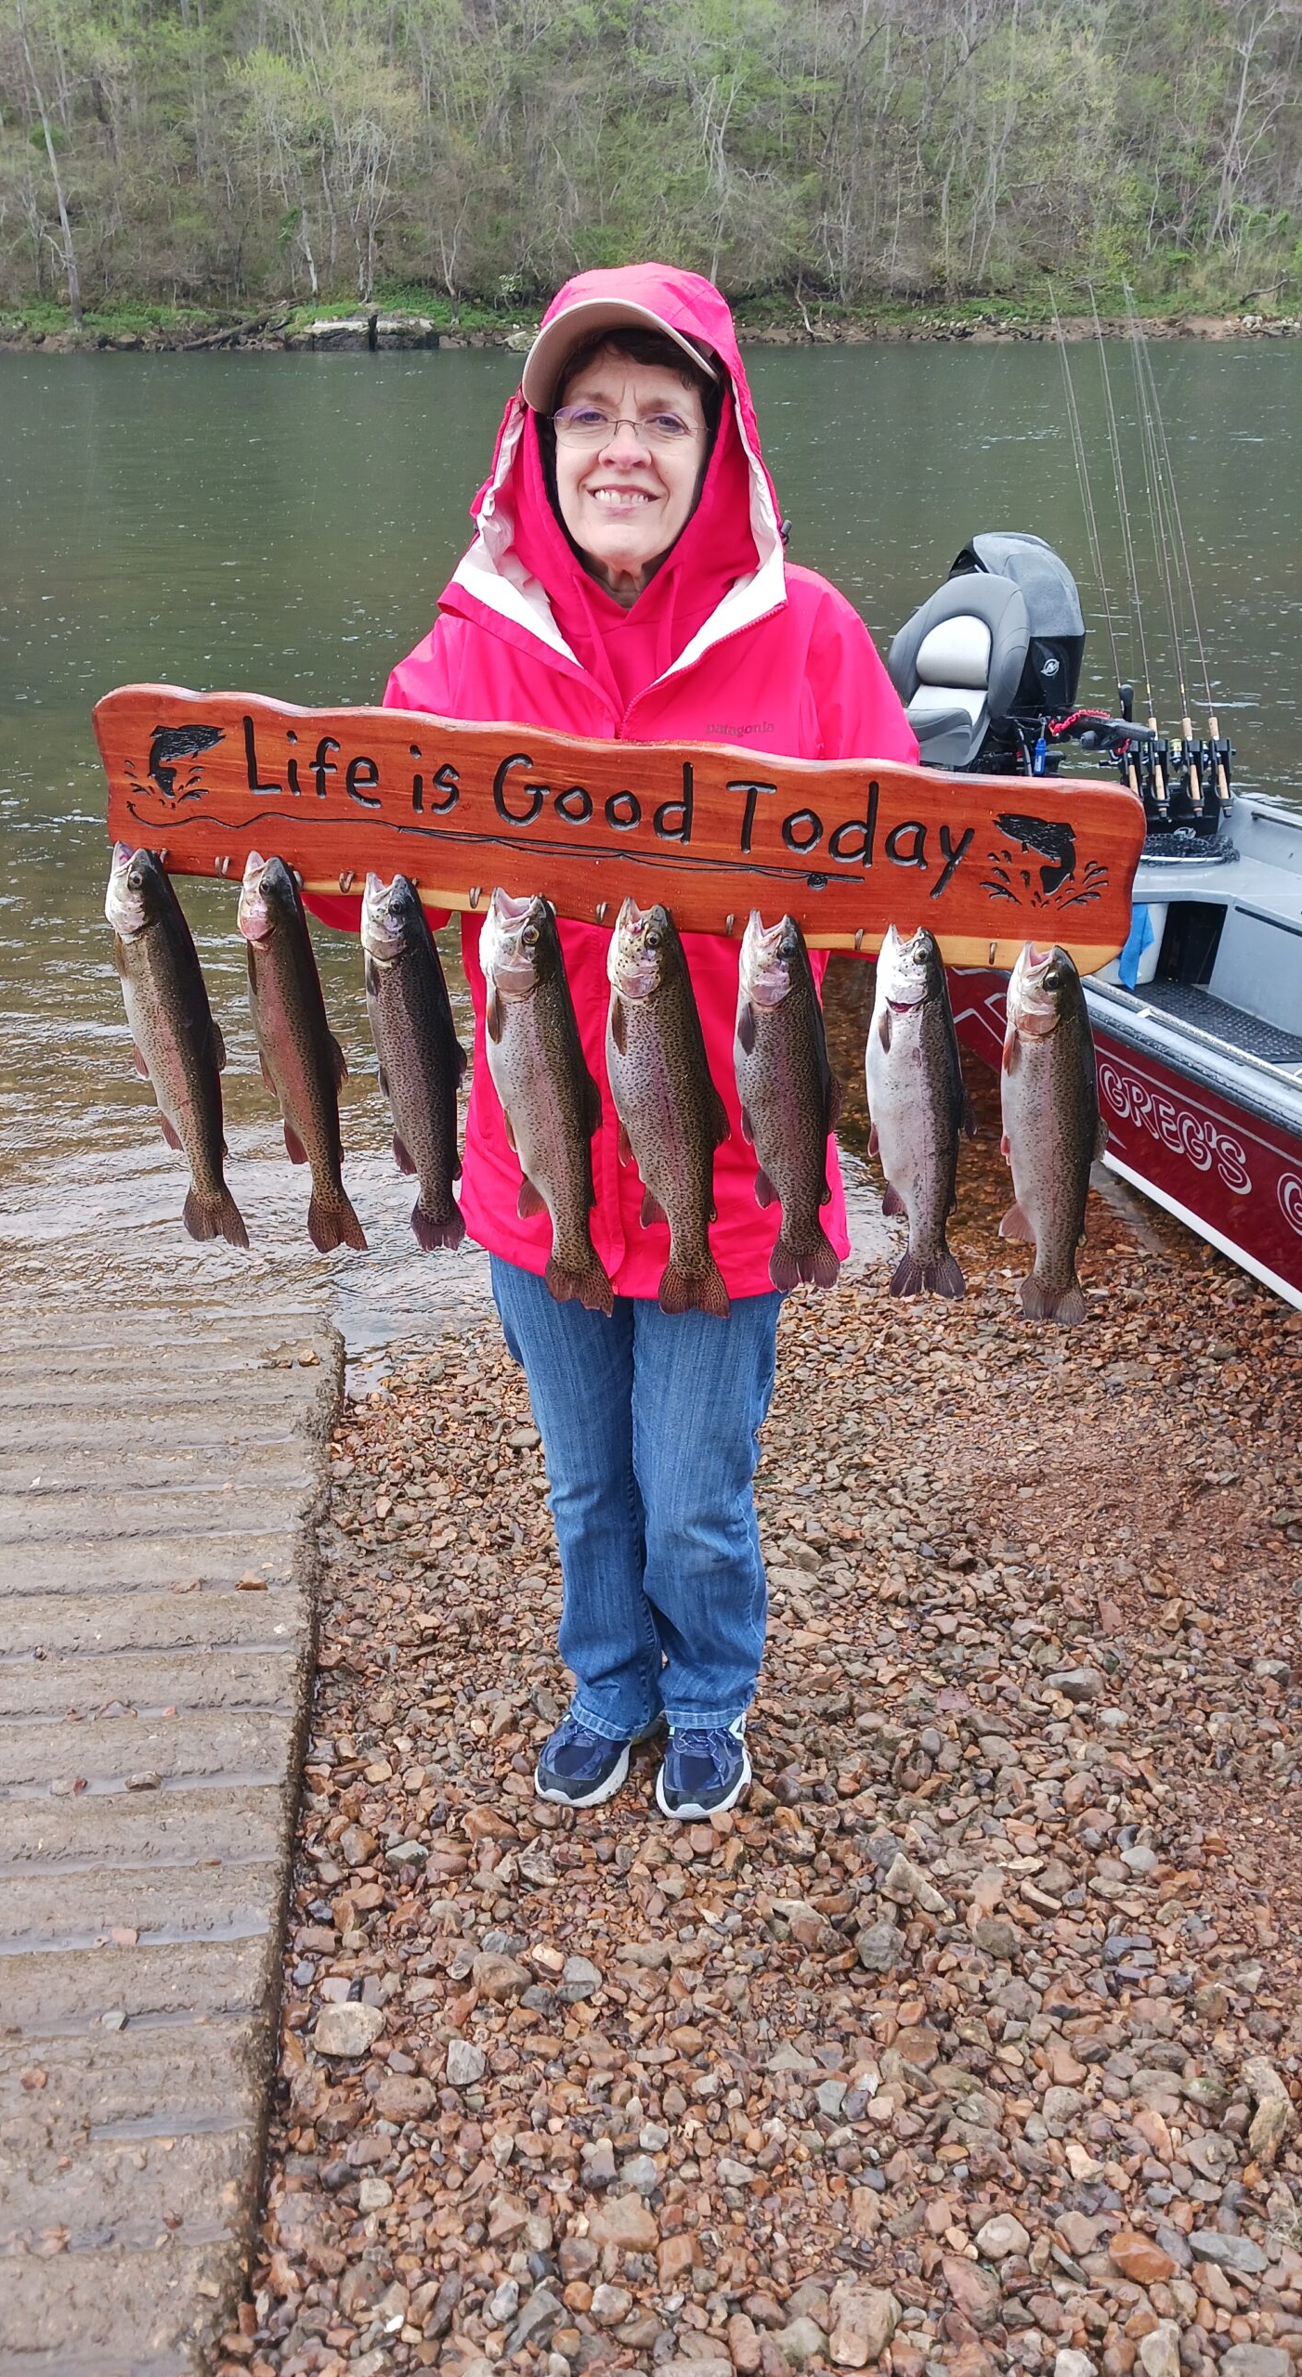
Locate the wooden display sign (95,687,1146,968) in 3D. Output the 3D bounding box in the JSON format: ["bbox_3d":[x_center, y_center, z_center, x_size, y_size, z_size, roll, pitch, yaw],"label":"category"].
[{"bbox_3d":[-0.032,-0.278,1.432,0.800,0.138,0.030,7,22,4],"label":"wooden display sign"}]

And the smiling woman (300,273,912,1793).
[{"bbox_3d":[-0.018,-0.007,1.840,0.540,1.630,0.460,3,26,7],"label":"smiling woman"}]

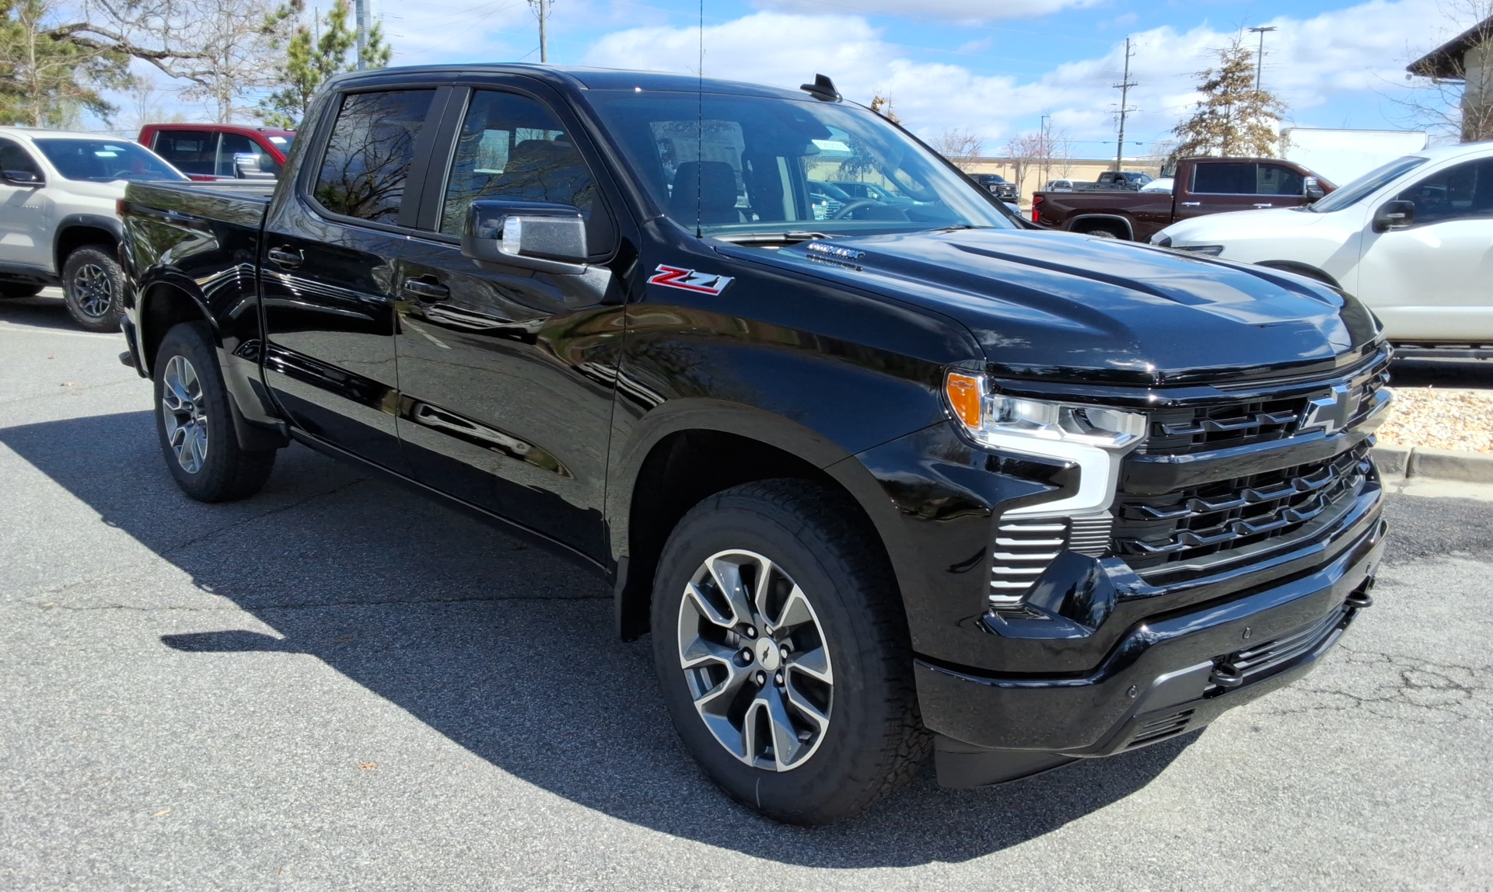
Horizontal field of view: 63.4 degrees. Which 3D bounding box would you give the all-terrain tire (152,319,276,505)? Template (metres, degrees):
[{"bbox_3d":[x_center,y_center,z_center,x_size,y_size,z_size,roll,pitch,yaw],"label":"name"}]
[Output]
[{"bbox_3d":[-2.504,-0.164,5.667,0.280,0.825,0.830,-10,18,-43],"label":"all-terrain tire"}]

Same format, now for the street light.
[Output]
[{"bbox_3d":[29.282,-18.587,69.618,1.700,10.800,1.600,2,13,0],"label":"street light"}]

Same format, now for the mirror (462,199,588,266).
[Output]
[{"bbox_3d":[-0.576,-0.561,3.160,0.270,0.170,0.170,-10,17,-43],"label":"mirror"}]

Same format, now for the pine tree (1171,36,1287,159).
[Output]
[{"bbox_3d":[11.354,-7.107,28.639,2.900,5.200,2.900,2,13,0],"label":"pine tree"}]

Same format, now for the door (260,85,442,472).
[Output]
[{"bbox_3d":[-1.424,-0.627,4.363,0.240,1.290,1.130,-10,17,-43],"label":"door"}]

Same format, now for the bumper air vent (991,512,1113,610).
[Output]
[{"bbox_3d":[0.637,0.231,2.503,0.290,0.190,0.160,-8,16,-36],"label":"bumper air vent"}]

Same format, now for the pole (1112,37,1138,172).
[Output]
[{"bbox_3d":[27.317,-23.426,88.037,2.300,12.160,0.400,10,15,36],"label":"pole"}]

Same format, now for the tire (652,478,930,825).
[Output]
[{"bbox_3d":[0.088,0.500,3.000,0.280,0.830,0.830,-10,17,-43],"label":"tire"}]

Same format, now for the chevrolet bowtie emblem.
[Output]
[{"bbox_3d":[1.393,-0.092,2.852,0.355,0.128,0.055,-10,18,-43],"label":"chevrolet bowtie emblem"}]

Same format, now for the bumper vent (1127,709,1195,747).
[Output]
[{"bbox_3d":[0.927,0.631,2.698,0.220,0.065,0.070,-8,16,-38],"label":"bumper vent"}]

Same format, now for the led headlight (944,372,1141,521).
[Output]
[{"bbox_3d":[0.617,-0.004,2.494,0.370,0.280,0.280,-8,16,-36],"label":"led headlight"}]

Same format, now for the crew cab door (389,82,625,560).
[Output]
[{"bbox_3d":[-0.656,-0.435,3.672,0.350,1.340,1.250,-10,18,-43],"label":"crew cab door"}]

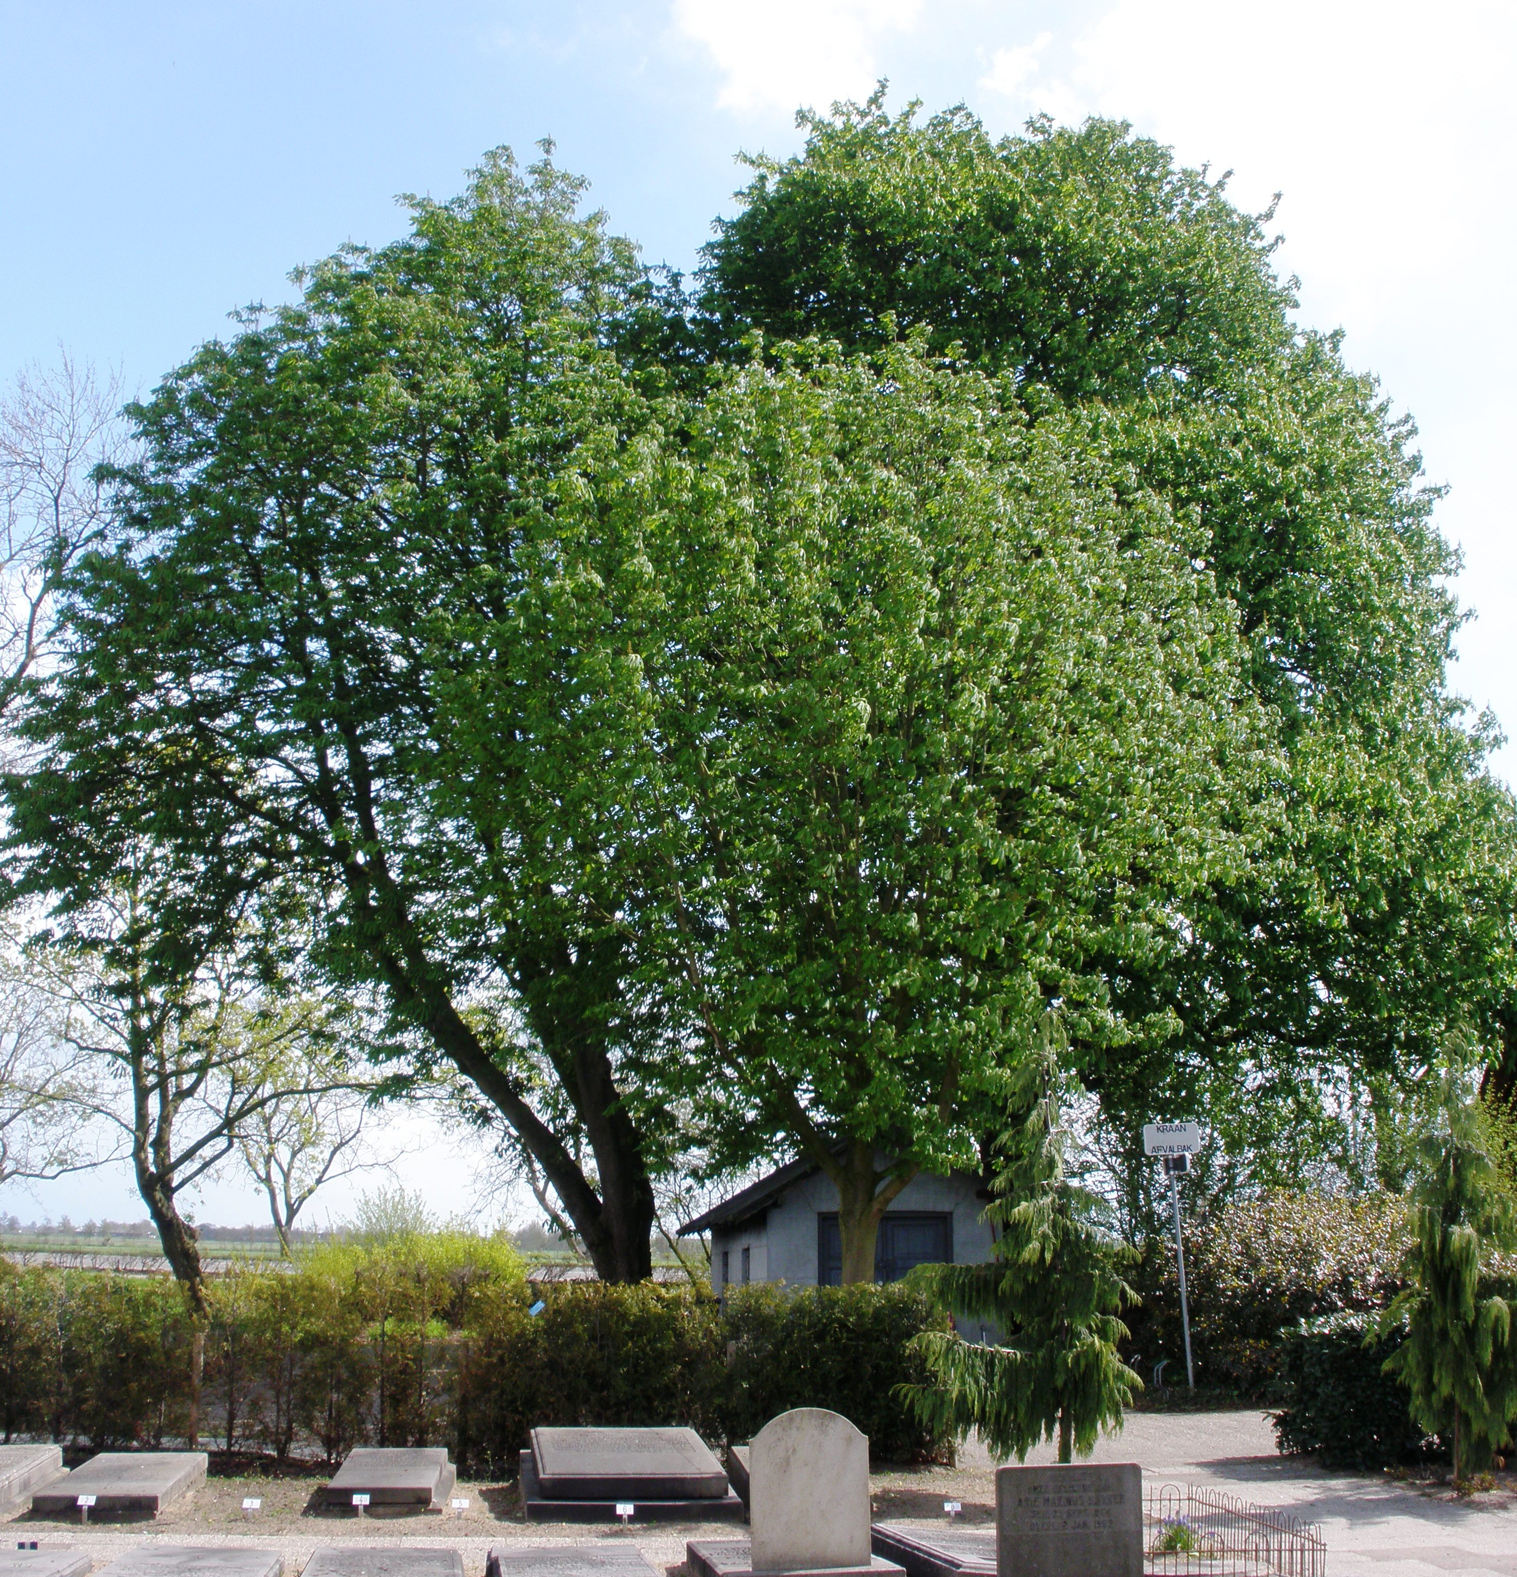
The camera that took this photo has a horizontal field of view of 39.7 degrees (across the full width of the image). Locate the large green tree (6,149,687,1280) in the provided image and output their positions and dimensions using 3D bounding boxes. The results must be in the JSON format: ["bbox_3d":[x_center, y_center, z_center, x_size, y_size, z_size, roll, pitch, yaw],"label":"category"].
[{"bbox_3d":[-5.927,-0.970,31.888,10.800,18.496,10.000,0,-12,0],"label":"large green tree"}]

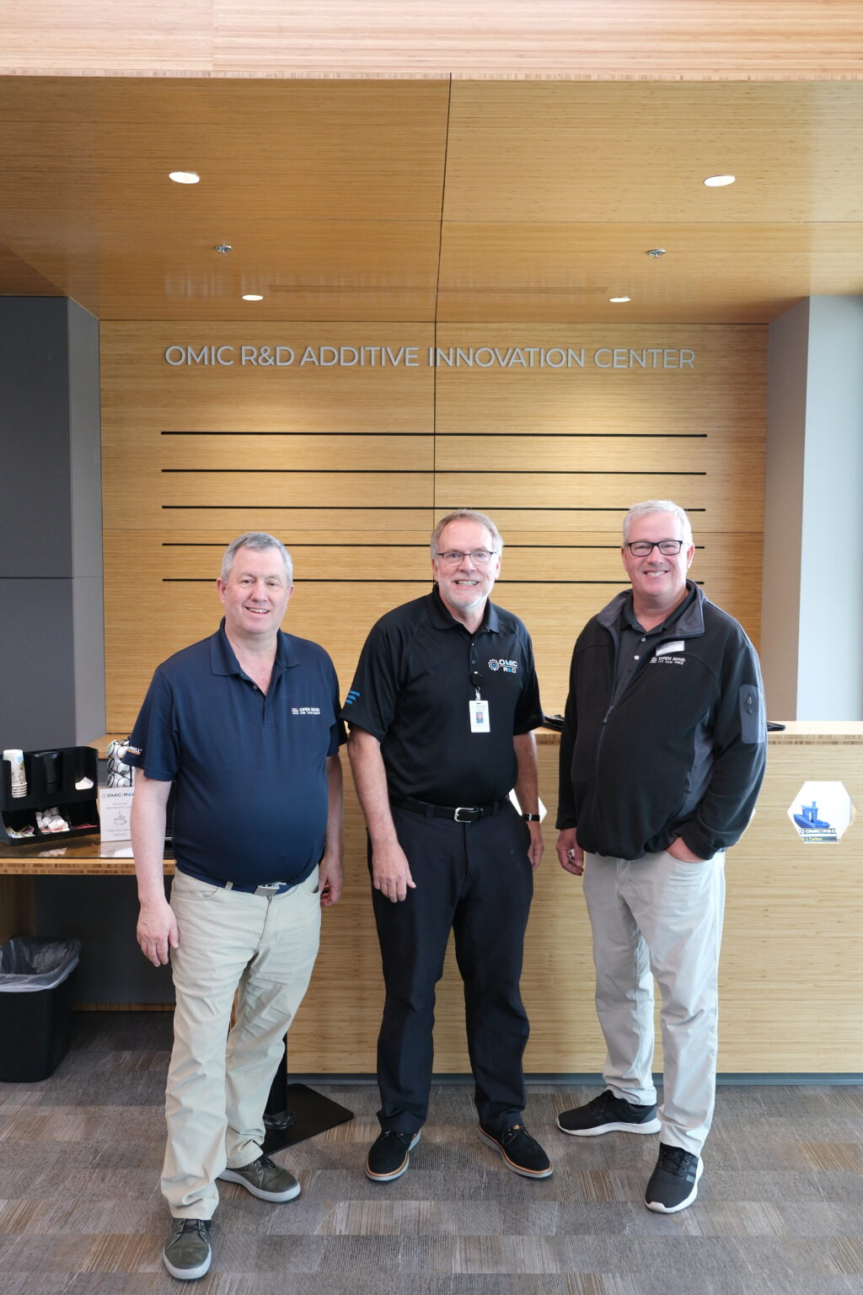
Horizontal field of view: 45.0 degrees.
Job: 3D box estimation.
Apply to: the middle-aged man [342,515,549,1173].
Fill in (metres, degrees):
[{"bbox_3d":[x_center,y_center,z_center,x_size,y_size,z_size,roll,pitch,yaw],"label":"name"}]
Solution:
[{"bbox_3d":[0.048,0.538,2.911,0.590,1.835,0.380,-1,5,-20],"label":"middle-aged man"}]

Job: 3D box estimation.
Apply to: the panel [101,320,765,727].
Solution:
[{"bbox_3d":[0.012,-0.480,4.297,2.710,1.680,0.060,0,4,-1],"label":"panel"}]

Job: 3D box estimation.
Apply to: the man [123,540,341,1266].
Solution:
[{"bbox_3d":[-0.474,0.592,2.632,0.540,1.765,0.420,-2,5,-23],"label":"man"}]

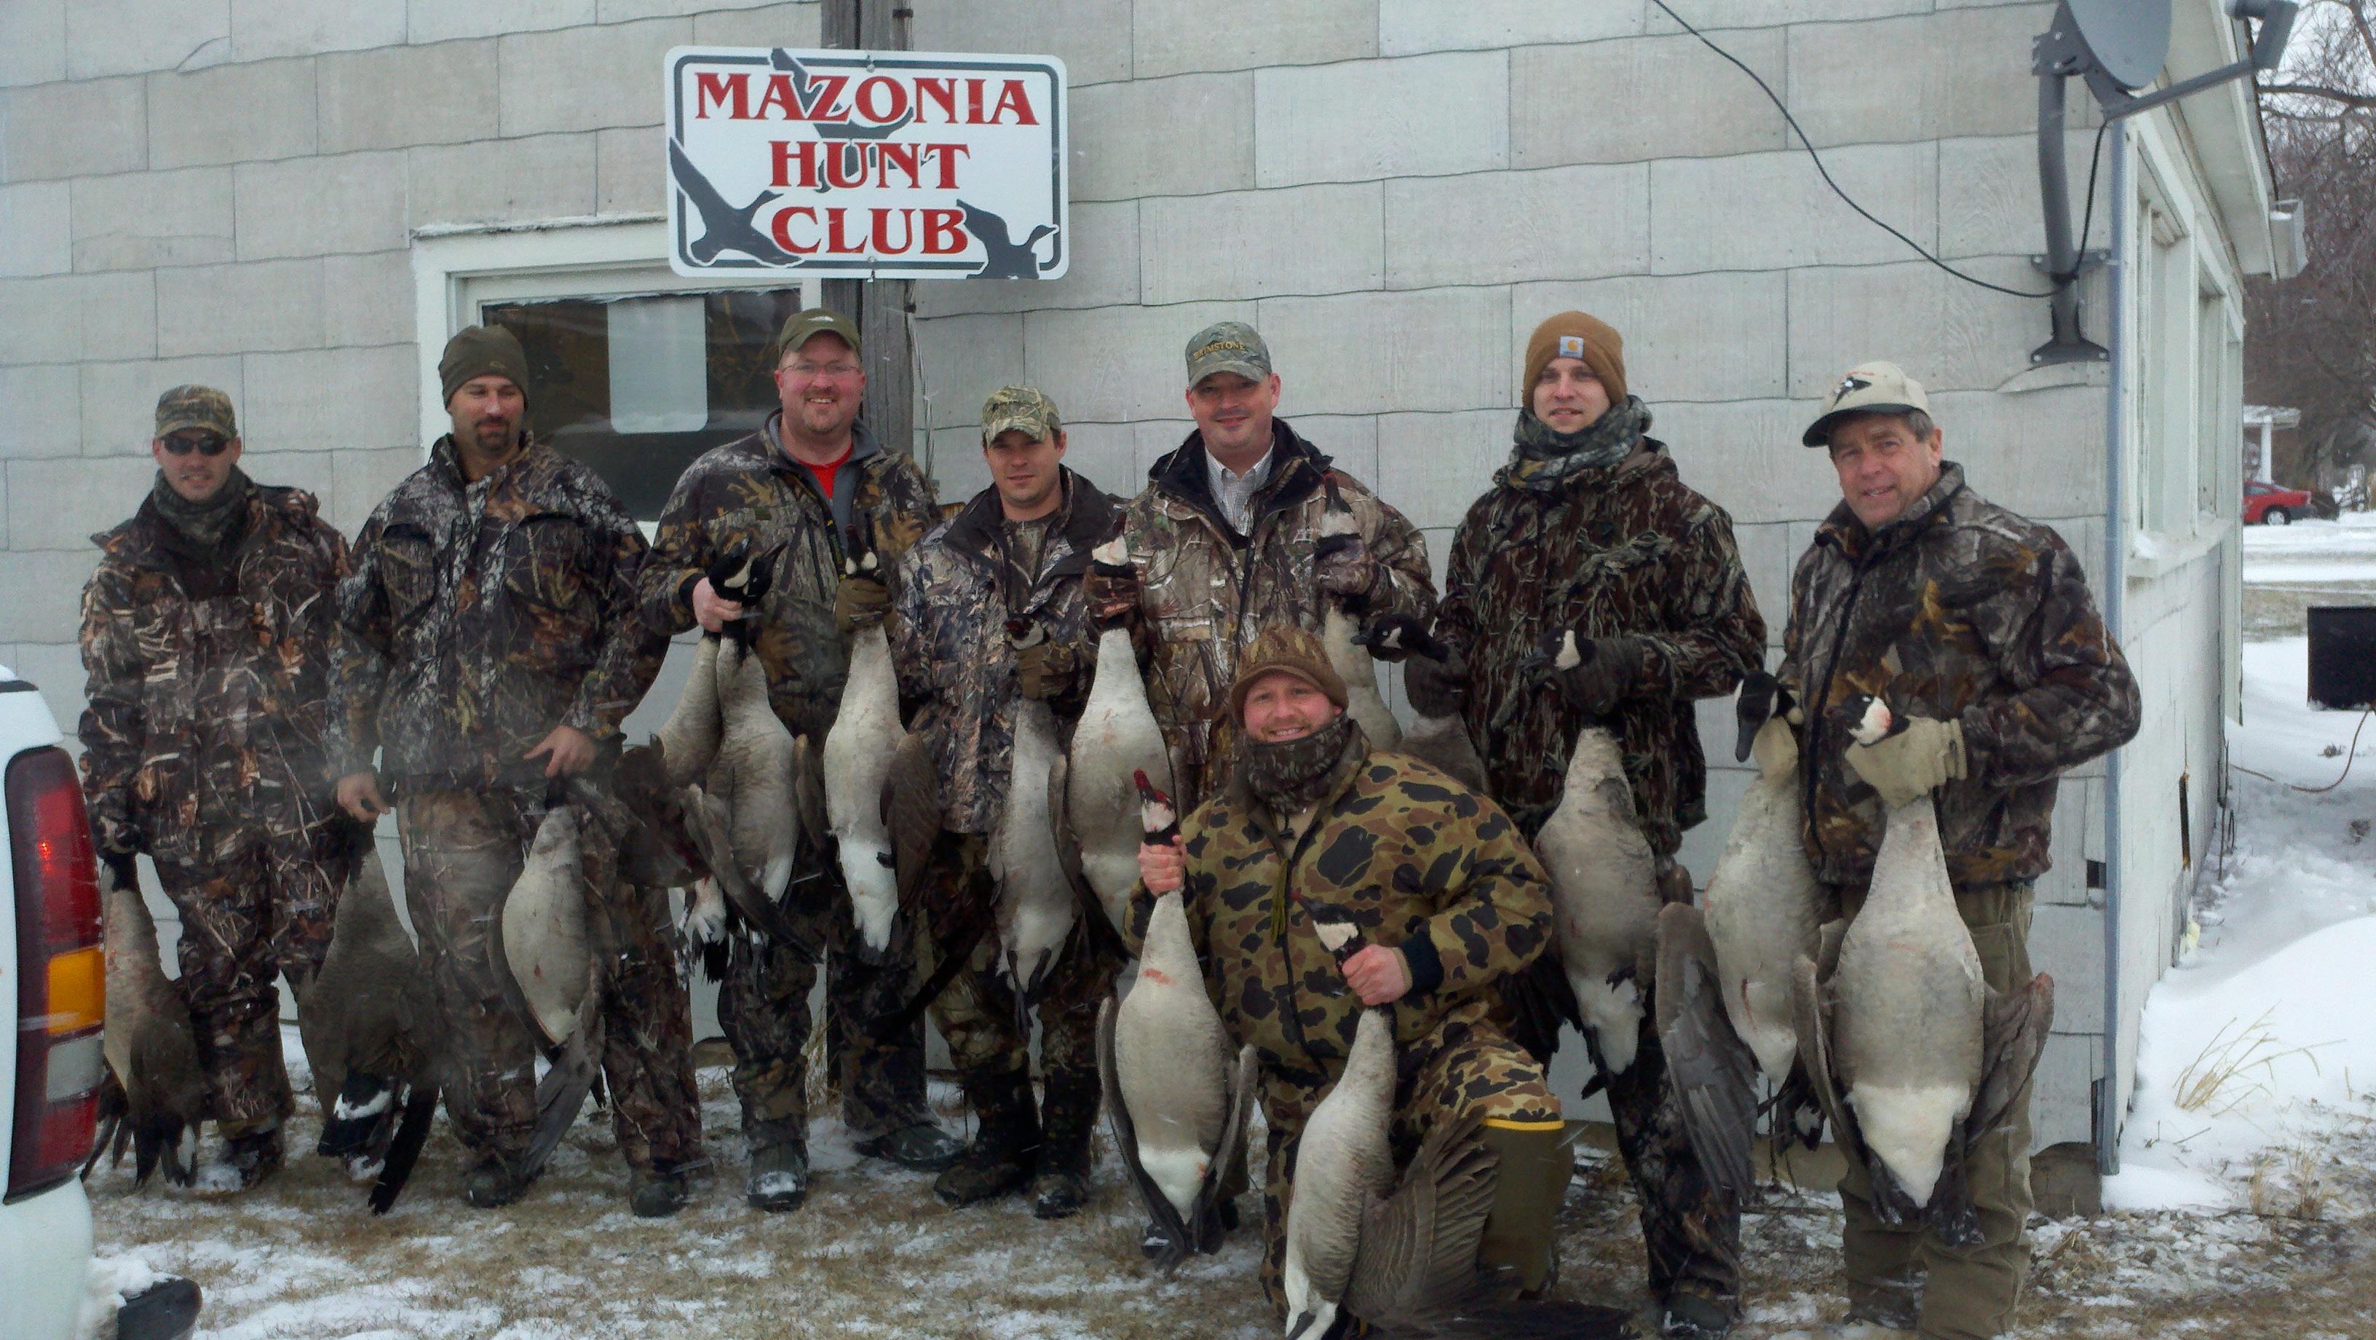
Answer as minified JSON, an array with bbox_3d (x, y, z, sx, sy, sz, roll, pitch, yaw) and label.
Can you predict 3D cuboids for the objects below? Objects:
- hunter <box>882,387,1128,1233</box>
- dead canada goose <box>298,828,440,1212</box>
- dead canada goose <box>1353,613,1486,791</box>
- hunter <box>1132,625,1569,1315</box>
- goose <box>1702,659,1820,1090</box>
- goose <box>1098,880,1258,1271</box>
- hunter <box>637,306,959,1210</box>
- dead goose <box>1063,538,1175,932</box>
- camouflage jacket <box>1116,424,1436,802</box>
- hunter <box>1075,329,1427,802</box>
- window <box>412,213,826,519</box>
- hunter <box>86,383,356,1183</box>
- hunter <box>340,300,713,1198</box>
[{"bbox_3d":[-0.386,0.261,5.051,0.520,1.725,0.430,0,1,6],"label":"hunter"},{"bbox_3d":[-1.679,0.711,4.920,0.270,0.800,0.260,-1,4,-14],"label":"dead canada goose"},{"bbox_3d":[0.466,0.310,4.470,0.280,0.820,0.270,2,5,37],"label":"dead canada goose"},{"bbox_3d":[0.293,0.539,4.420,0.780,1.220,0.720,0,4,0],"label":"hunter"},{"bbox_3d":[0.966,0.387,4.080,0.260,0.780,0.220,1,0,27],"label":"goose"},{"bbox_3d":[-0.018,0.691,4.280,0.285,0.770,0.250,0,4,3],"label":"goose"},{"bbox_3d":[-0.837,0.170,5.153,0.660,1.903,0.480,-1,1,-15],"label":"hunter"},{"bbox_3d":[-0.133,0.140,4.450,0.230,0.820,0.210,0,1,3],"label":"dead goose"},{"bbox_3d":[0.168,-0.070,4.660,0.620,0.810,0.420,0,1,14],"label":"camouflage jacket"},{"bbox_3d":[0.151,0.223,4.690,0.680,1.820,0.480,0,4,6],"label":"hunter"},{"bbox_3d":[-1.496,-0.752,6.284,1.329,0.848,0.100,0,2,21],"label":"window"},{"bbox_3d":[-2.138,0.247,5.271,0.560,1.751,0.400,0,1,-12],"label":"hunter"},{"bbox_3d":[-1.386,0.203,4.990,0.740,1.840,0.460,-1,4,-3],"label":"hunter"}]

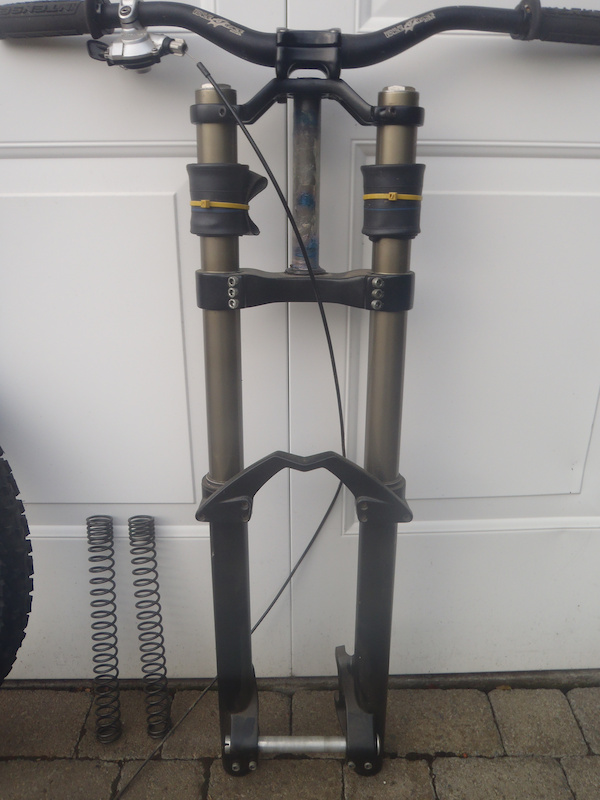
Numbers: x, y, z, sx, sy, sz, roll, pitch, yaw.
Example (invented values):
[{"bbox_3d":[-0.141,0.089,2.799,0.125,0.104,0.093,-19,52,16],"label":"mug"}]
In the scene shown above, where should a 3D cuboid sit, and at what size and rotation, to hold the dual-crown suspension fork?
[{"bbox_3d":[0.004,0.087,0.734,0.228,0.808,0.130,0,17,0],"label":"dual-crown suspension fork"}]

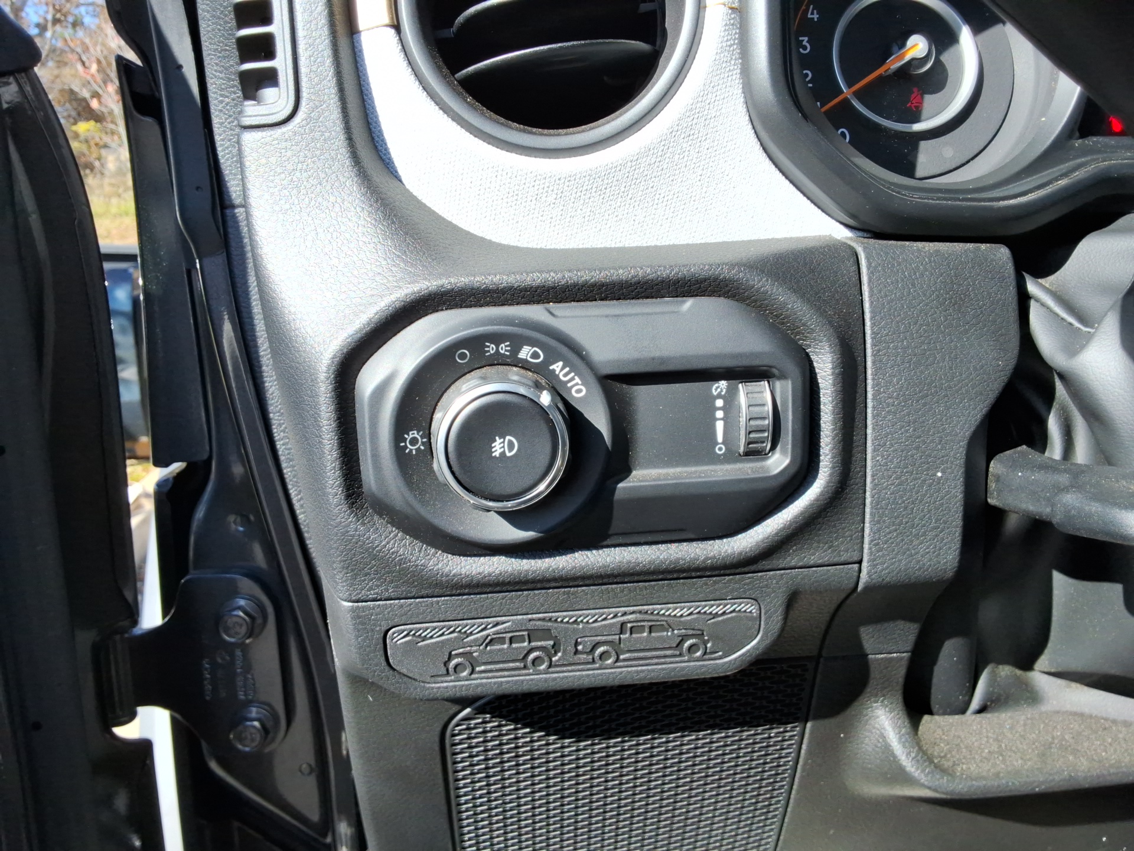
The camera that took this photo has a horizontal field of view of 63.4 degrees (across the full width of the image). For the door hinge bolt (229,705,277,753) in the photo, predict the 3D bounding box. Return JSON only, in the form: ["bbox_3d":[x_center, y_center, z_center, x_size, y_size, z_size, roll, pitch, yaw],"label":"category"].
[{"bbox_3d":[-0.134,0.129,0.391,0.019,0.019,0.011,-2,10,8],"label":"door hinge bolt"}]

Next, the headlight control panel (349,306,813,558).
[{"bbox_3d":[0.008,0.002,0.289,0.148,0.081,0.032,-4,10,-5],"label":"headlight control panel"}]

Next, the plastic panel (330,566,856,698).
[{"bbox_3d":[0.011,0.063,0.313,0.172,0.043,0.032,-4,10,-5],"label":"plastic panel"}]

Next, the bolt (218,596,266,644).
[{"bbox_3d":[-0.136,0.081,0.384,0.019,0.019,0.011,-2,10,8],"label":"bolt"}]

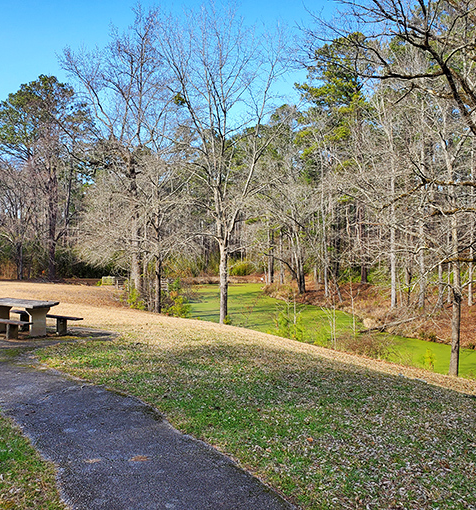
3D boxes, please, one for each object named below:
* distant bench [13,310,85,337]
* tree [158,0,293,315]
[{"bbox_3d":[-4.670,1.645,12.330,2.250,0.420,0.260,0,-1,31],"label":"distant bench"},{"bbox_3d":[-0.515,-3.450,19.500,4.900,12.200,4.900,1,-1,0],"label":"tree"}]

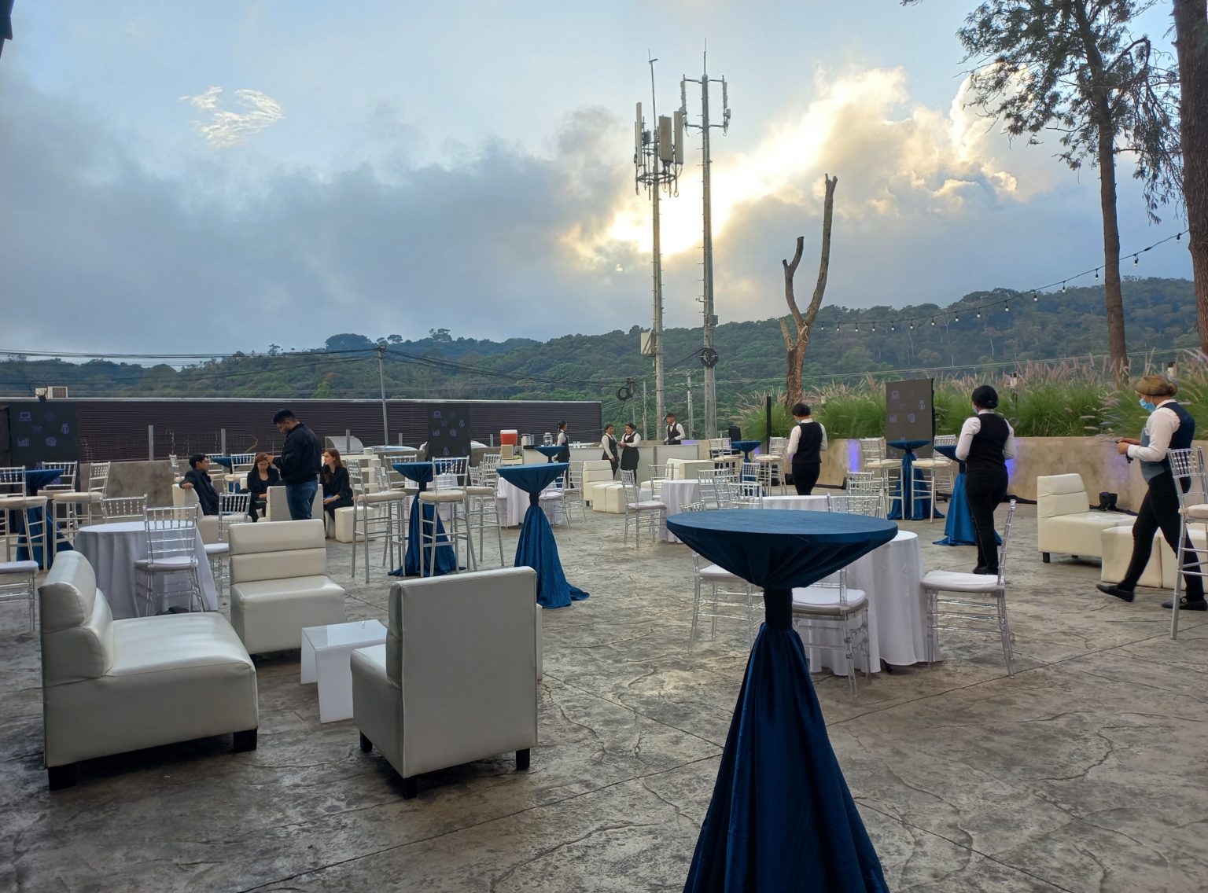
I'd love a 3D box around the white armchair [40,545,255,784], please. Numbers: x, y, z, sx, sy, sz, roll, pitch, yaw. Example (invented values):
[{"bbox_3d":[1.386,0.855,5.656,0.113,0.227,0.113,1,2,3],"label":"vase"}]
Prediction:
[{"bbox_3d":[-2.131,0.926,4.081,0.771,0.787,1.230,-2,1,-30],"label":"white armchair"}]

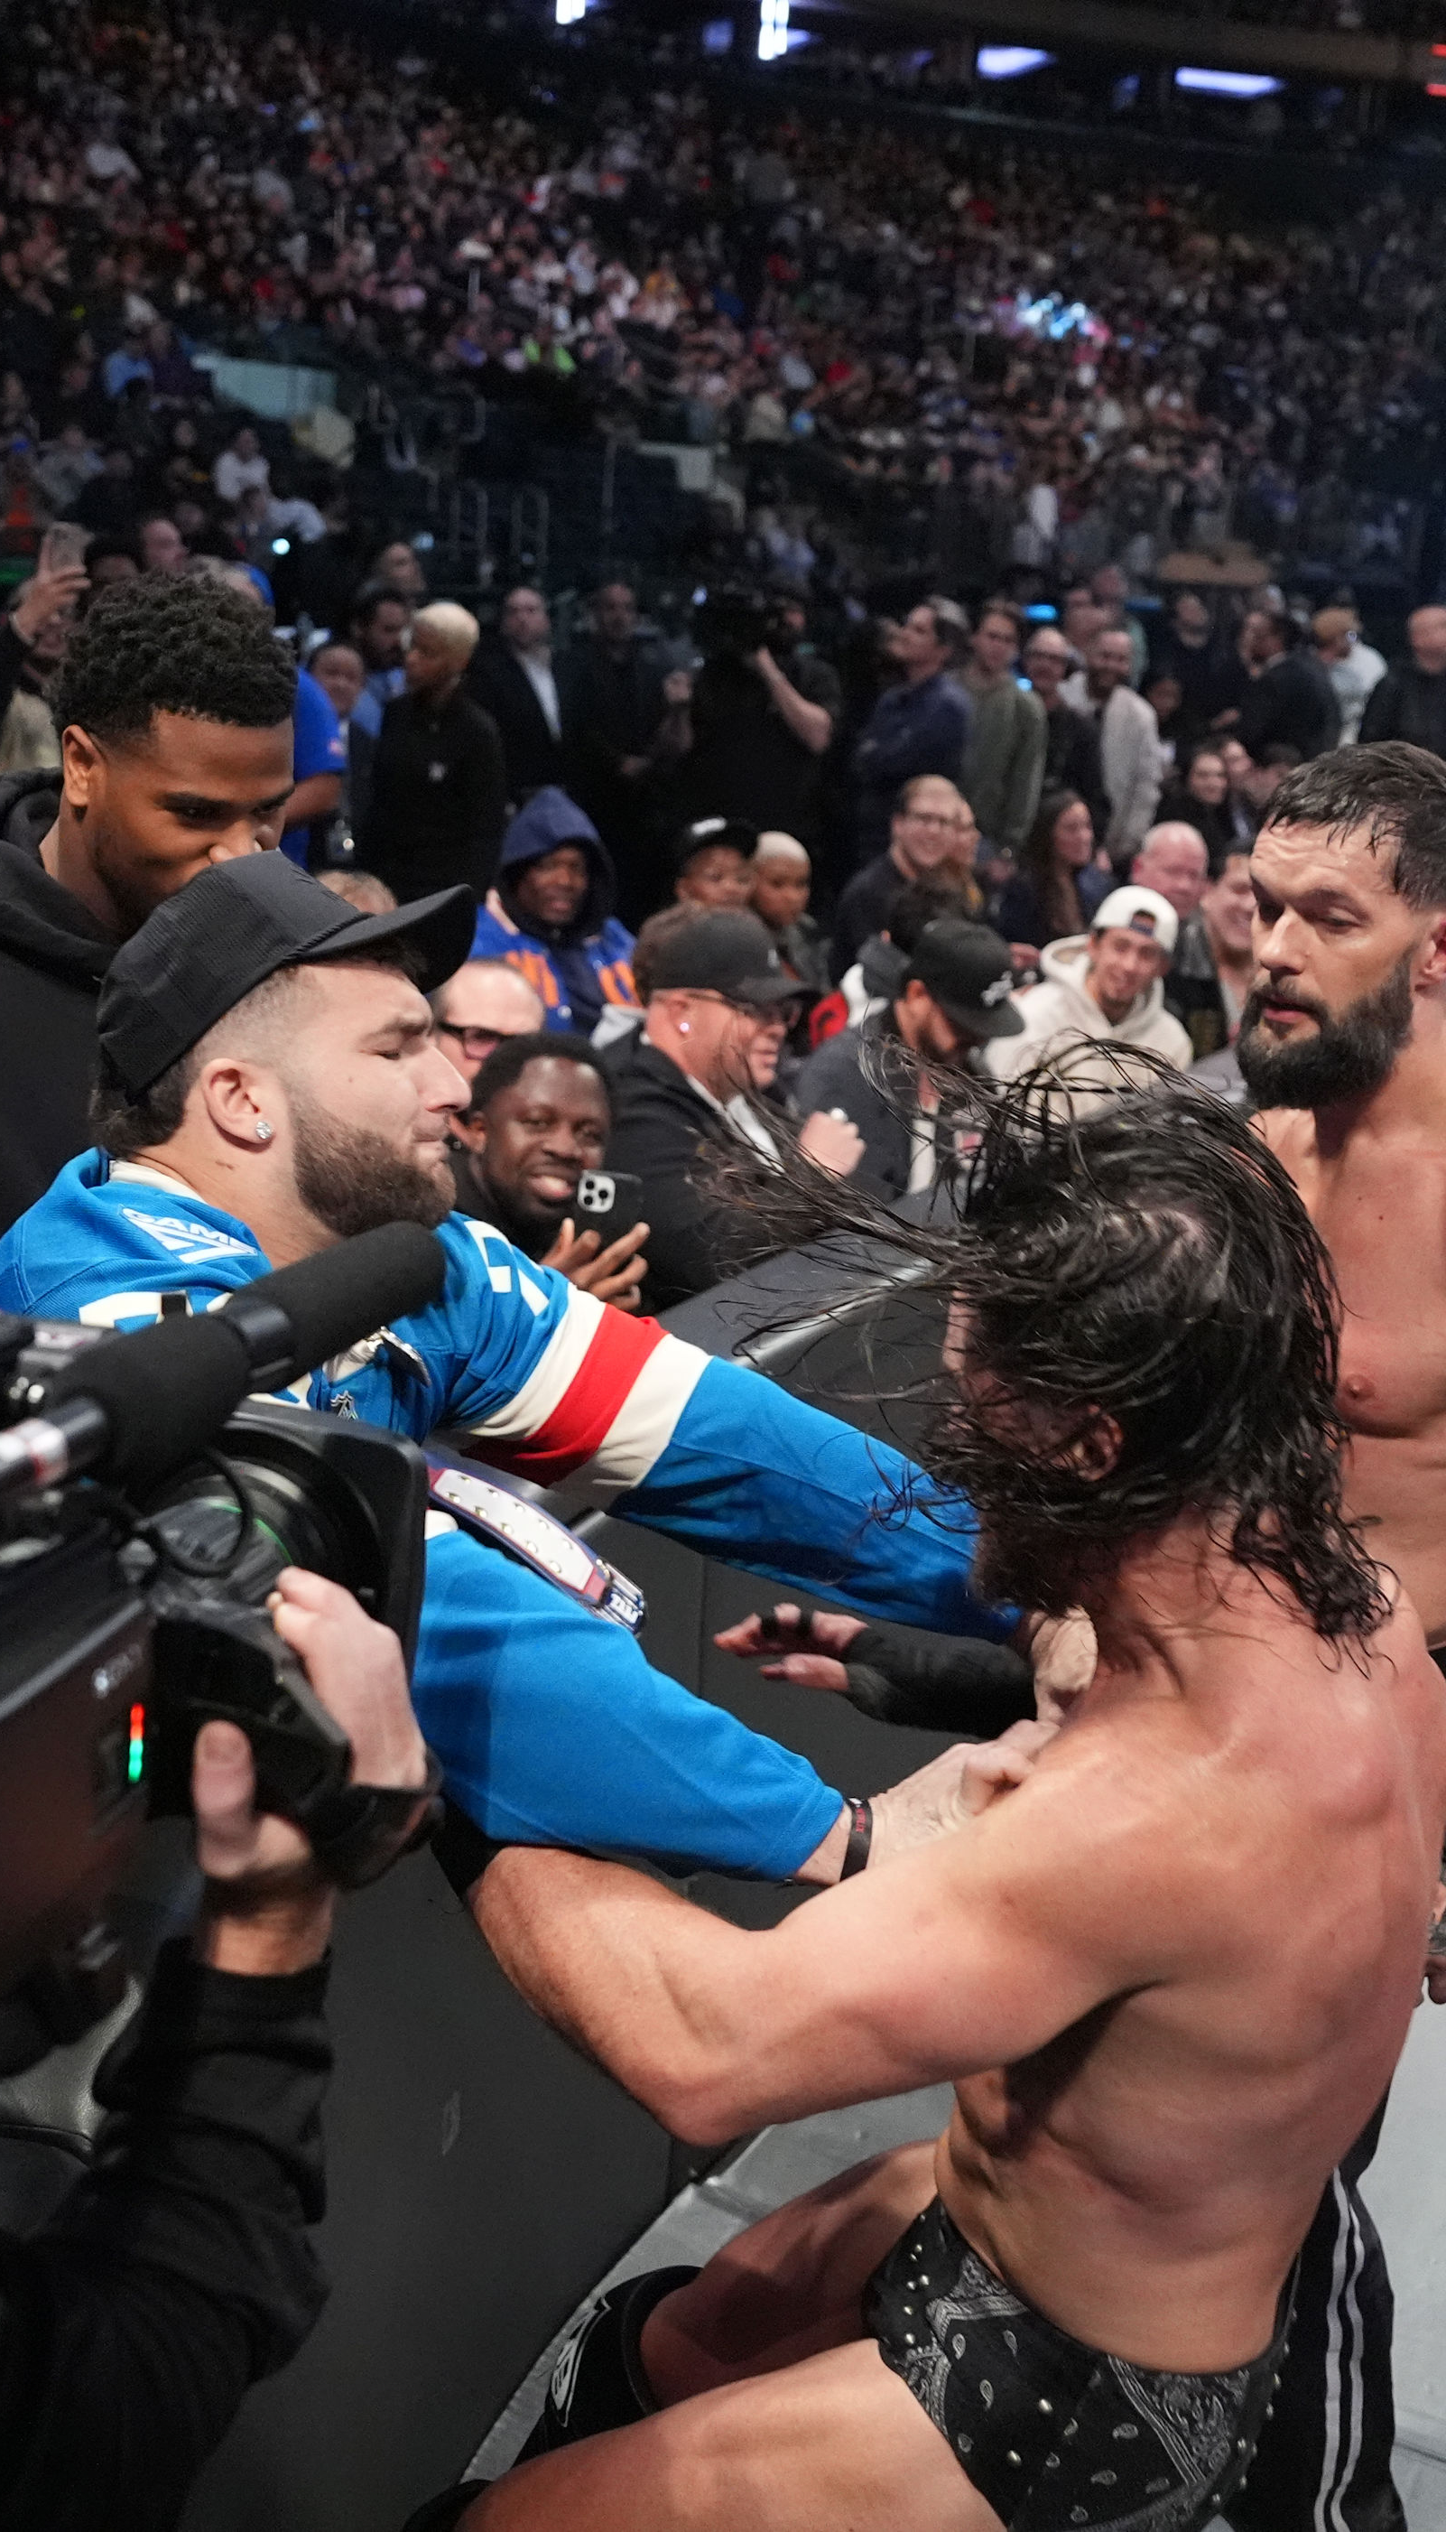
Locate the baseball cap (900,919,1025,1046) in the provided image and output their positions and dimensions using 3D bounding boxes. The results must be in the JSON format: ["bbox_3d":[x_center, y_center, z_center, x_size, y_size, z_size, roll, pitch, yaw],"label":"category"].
[{"bbox_3d":[0.406,-0.484,4.300,0.260,0.150,0.180,38,27,19],"label":"baseball cap"}]

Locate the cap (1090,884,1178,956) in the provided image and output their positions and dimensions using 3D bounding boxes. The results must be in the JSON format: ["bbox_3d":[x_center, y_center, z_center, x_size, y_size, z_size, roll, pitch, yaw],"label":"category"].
[{"bbox_3d":[0.779,-0.647,4.800,0.175,0.140,0.260,1,2,-5],"label":"cap"}]

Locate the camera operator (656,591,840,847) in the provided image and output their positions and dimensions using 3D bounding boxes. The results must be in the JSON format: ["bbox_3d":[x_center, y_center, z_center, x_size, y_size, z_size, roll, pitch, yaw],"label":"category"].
[{"bbox_3d":[0.084,-1.186,7.918,0.620,1.800,0.550,10,16,27],"label":"camera operator"}]

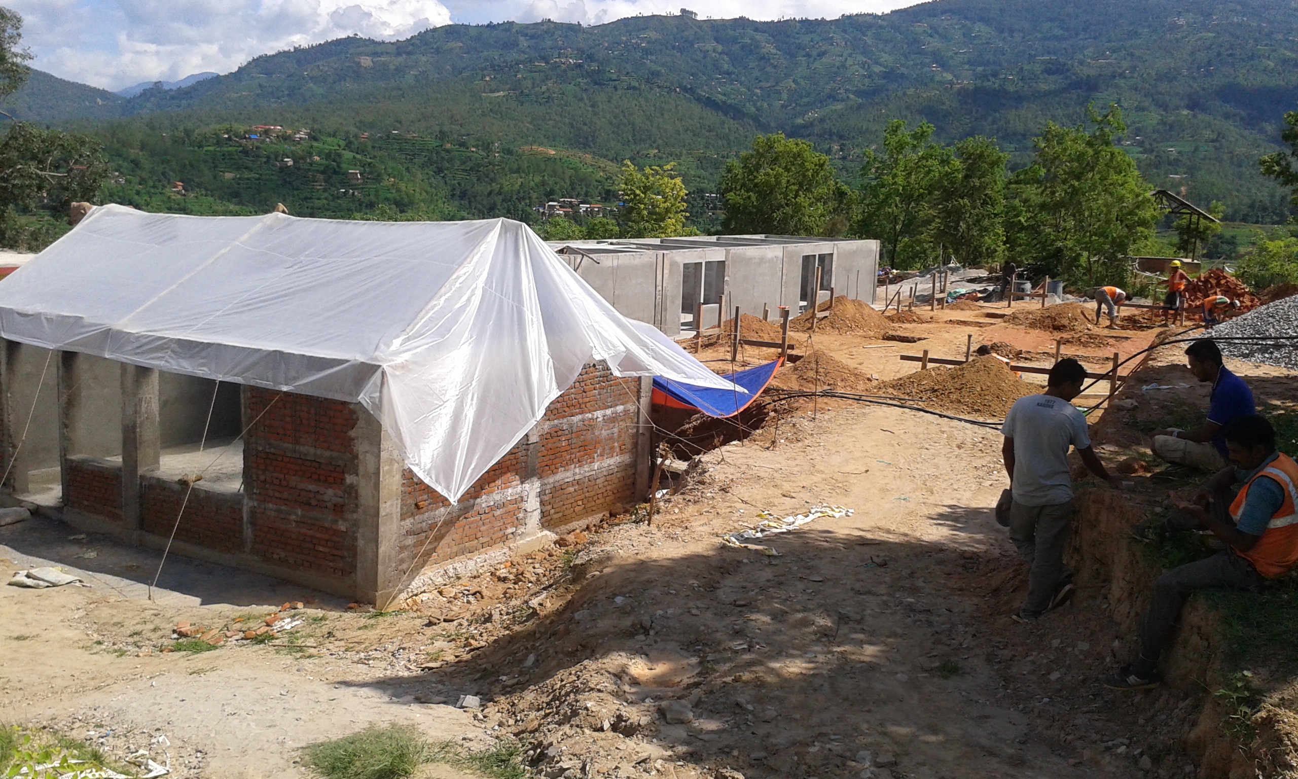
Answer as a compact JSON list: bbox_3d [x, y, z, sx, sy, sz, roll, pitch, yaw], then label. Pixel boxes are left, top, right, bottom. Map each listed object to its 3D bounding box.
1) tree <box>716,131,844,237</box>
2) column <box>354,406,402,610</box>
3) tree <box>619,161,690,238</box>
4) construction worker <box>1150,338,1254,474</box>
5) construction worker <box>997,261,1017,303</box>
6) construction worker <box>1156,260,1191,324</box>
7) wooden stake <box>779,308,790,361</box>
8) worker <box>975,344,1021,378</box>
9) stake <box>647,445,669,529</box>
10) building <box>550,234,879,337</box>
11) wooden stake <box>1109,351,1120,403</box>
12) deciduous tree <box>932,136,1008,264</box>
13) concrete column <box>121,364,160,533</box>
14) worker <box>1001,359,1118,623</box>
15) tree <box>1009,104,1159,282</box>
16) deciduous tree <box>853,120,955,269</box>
[{"bbox_3d":[7.042,-9.374,58.799,6.500,8.800,6.400,2,10,0],"label":"tree"},{"bbox_3d":[-2.841,1.087,11.400,0.310,2.400,0.310,8,11,31],"label":"column"},{"bbox_3d":[0.198,-9.286,60.618,3.900,6.800,3.900,2,10,0],"label":"tree"},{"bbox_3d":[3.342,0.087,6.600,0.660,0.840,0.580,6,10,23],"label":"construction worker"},{"bbox_3d":[13.566,-4.115,40.855,0.500,1.580,0.500,0,11,-10],"label":"construction worker"},{"bbox_3d":[13.312,-2.460,27.500,0.480,1.640,0.620,-2,10,-21],"label":"construction worker"},{"bbox_3d":[2.955,-1.113,23.498,0.090,1.130,0.070,-4,12,-29],"label":"wooden stake"},{"bbox_3d":[5.540,-0.314,17.200,0.700,0.880,0.520,3,11,5],"label":"worker"},{"bbox_3d":[0.134,1.182,13.111,0.050,1.000,0.050,13,10,-2],"label":"stake"},{"bbox_3d":[1.308,-3.741,37.161,4.900,2.600,21.500,9,13,33],"label":"building"},{"bbox_3d":[6.344,-0.145,14.800,0.060,0.760,0.060,8,11,31],"label":"wooden stake"},{"bbox_3d":[15.499,-9.130,53.000,4.000,6.700,3.900,7,11,26],"label":"deciduous tree"},{"bbox_3d":[-6.237,0.691,13.300,0.290,2.380,0.290,8,11,31],"label":"concrete column"},{"bbox_3d":[2.336,0.542,6.200,0.620,1.560,0.500,9,12,37],"label":"worker"},{"bbox_3d":[19.163,-8.555,48.000,6.600,7.900,6.000,7,11,26],"label":"tree"},{"bbox_3d":[12.481,-9.484,53.000,5.000,7.300,4.600,7,11,26],"label":"deciduous tree"}]

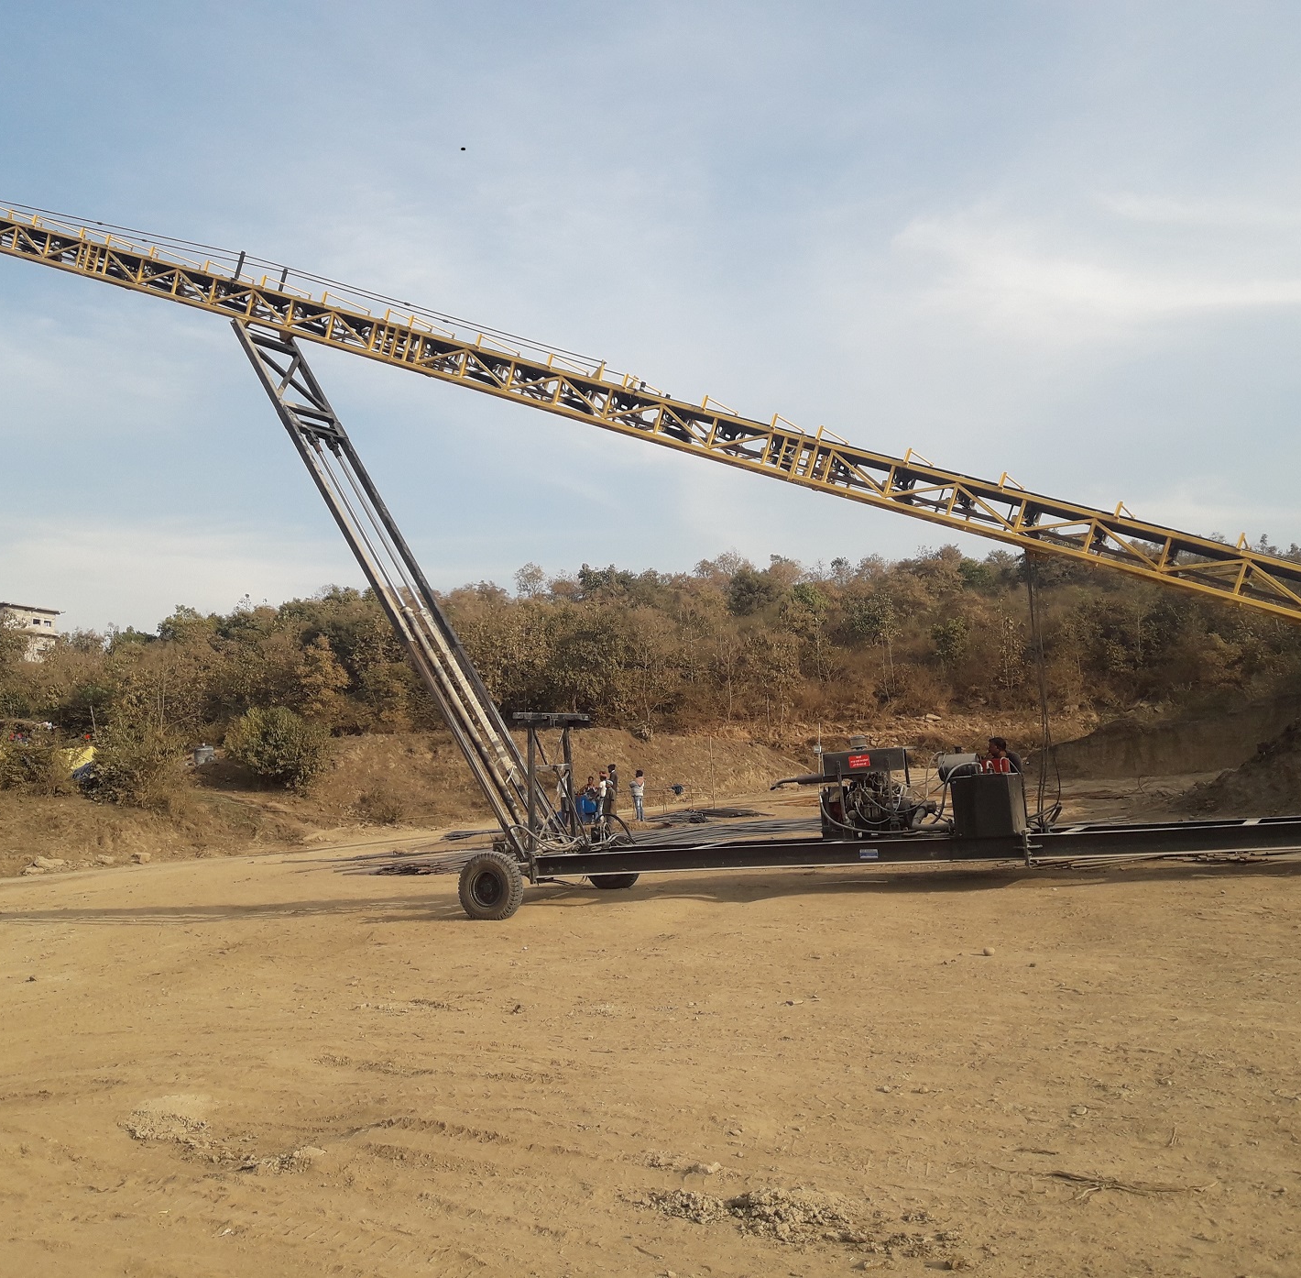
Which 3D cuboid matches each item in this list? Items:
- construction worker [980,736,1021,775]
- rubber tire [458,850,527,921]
[{"bbox_3d":[4.834,2.085,18.679,0.420,1.500,0.500,0,-6,-30],"label":"construction worker"},{"bbox_3d":[-2.406,3.750,20.900,1.030,1.030,0.280,-7,-6,27],"label":"rubber tire"}]

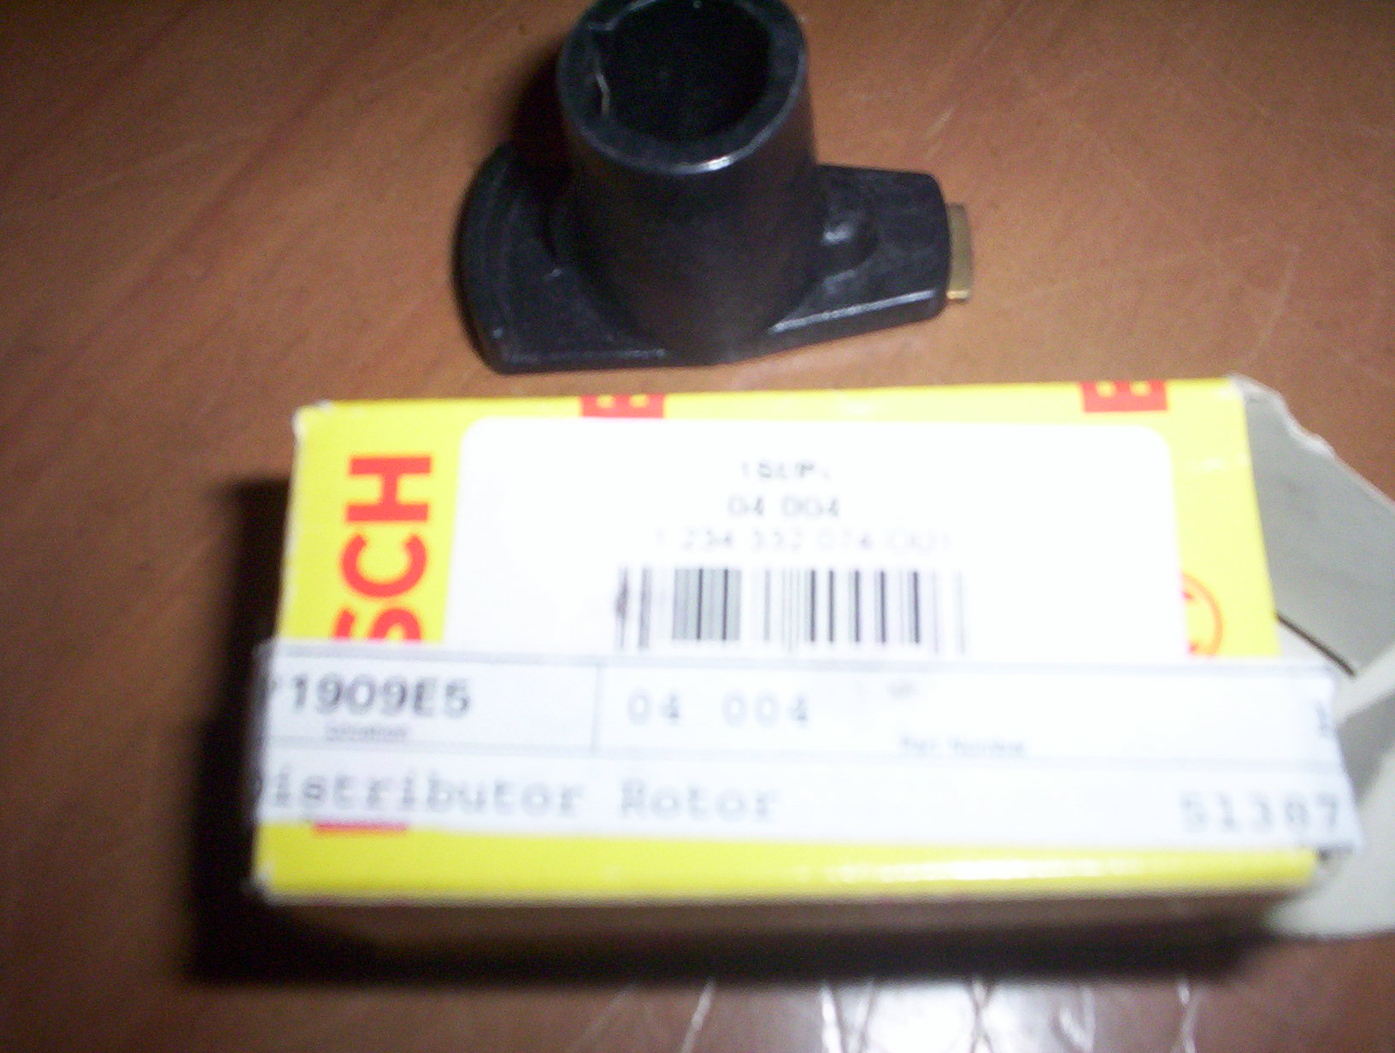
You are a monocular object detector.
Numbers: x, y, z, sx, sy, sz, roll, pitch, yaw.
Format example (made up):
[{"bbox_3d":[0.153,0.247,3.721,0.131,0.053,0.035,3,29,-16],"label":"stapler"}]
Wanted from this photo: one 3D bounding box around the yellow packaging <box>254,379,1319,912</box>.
[{"bbox_3d":[0.007,0.015,0.143,0.080,0.042,0.042,-1,71,1],"label":"yellow packaging"}]

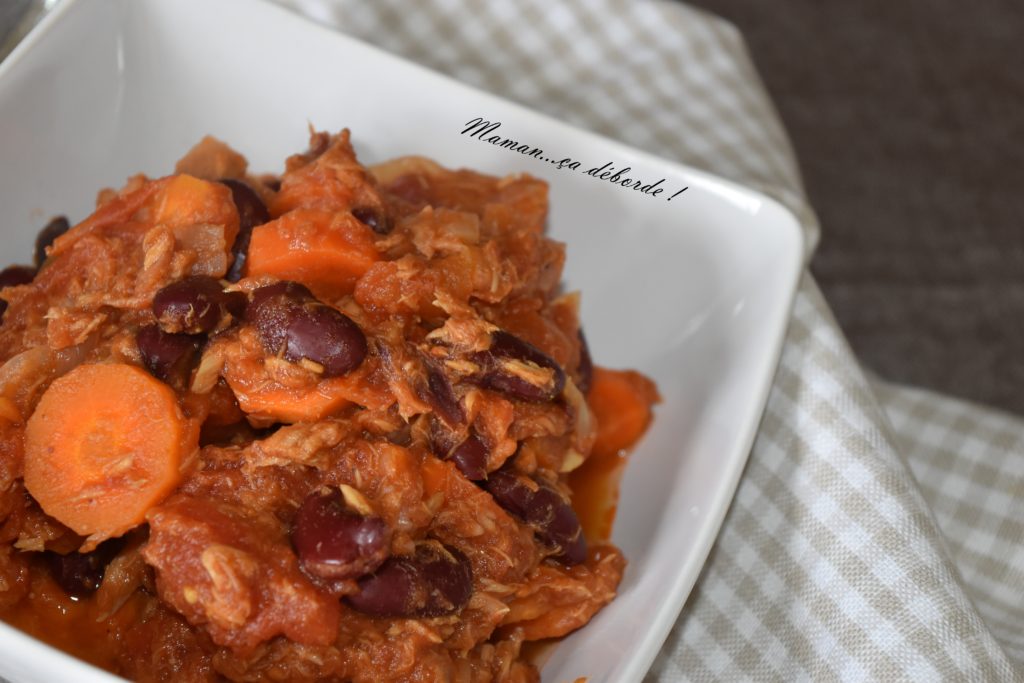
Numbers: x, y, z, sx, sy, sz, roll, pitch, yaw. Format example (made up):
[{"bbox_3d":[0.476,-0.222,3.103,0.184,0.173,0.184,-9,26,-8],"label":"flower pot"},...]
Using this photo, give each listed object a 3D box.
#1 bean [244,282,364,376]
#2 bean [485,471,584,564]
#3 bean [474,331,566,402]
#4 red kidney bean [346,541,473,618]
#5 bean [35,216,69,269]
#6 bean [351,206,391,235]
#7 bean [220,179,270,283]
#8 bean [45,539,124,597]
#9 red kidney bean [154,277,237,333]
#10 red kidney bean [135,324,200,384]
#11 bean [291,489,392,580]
[{"bbox_3d":[-0.029,-0.002,0.335,0.019,0.009,0.011,30,69,-3],"label":"bean"},{"bbox_3d":[0.003,0.025,0.332,0.018,0.009,0.009,42,71,-3],"label":"bean"},{"bbox_3d":[0.000,0.003,0.338,0.018,0.009,0.010,28,69,0],"label":"bean"},{"bbox_3d":[-0.014,0.033,0.325,0.018,0.009,0.010,-15,67,-6],"label":"red kidney bean"},{"bbox_3d":[-0.069,-0.014,0.358,0.009,0.009,0.015,25,69,11],"label":"bean"},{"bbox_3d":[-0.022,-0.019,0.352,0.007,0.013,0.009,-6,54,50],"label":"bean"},{"bbox_3d":[-0.041,-0.017,0.350,0.010,0.009,0.018,4,67,2],"label":"bean"},{"bbox_3d":[-0.062,0.031,0.336,0.010,0.009,0.015,33,48,14],"label":"bean"},{"bbox_3d":[-0.046,-0.005,0.338,0.015,0.009,0.009,3,63,-27],"label":"red kidney bean"},{"bbox_3d":[-0.049,0.002,0.339,0.009,0.015,0.010,8,57,52],"label":"red kidney bean"},{"bbox_3d":[-0.024,0.027,0.322,0.017,0.009,0.012,34,70,21],"label":"bean"}]

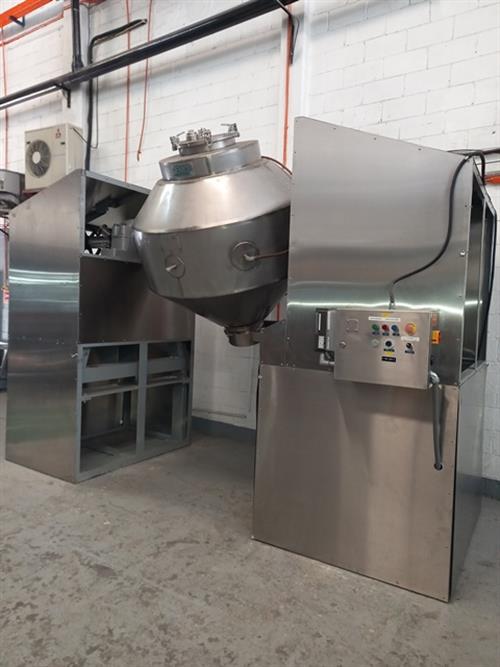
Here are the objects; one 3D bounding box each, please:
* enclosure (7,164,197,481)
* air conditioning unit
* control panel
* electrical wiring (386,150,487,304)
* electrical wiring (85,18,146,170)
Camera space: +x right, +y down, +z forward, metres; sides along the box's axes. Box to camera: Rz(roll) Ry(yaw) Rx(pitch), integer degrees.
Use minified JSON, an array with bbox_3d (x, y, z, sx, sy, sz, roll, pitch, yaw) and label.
[{"bbox_3d":[-1.467,-0.086,5.008,1.030,2.660,1.565,3,3,32],"label":"enclosure"},{"bbox_3d":[-2.668,-2.364,6.602,0.870,0.790,0.320,3,3,32],"label":"air conditioning unit"},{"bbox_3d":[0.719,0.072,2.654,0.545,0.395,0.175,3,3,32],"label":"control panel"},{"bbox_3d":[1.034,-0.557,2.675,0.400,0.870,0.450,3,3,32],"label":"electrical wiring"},{"bbox_3d":[-1.794,-3.071,6.373,1.120,1.900,0.130,3,3,32],"label":"electrical wiring"}]

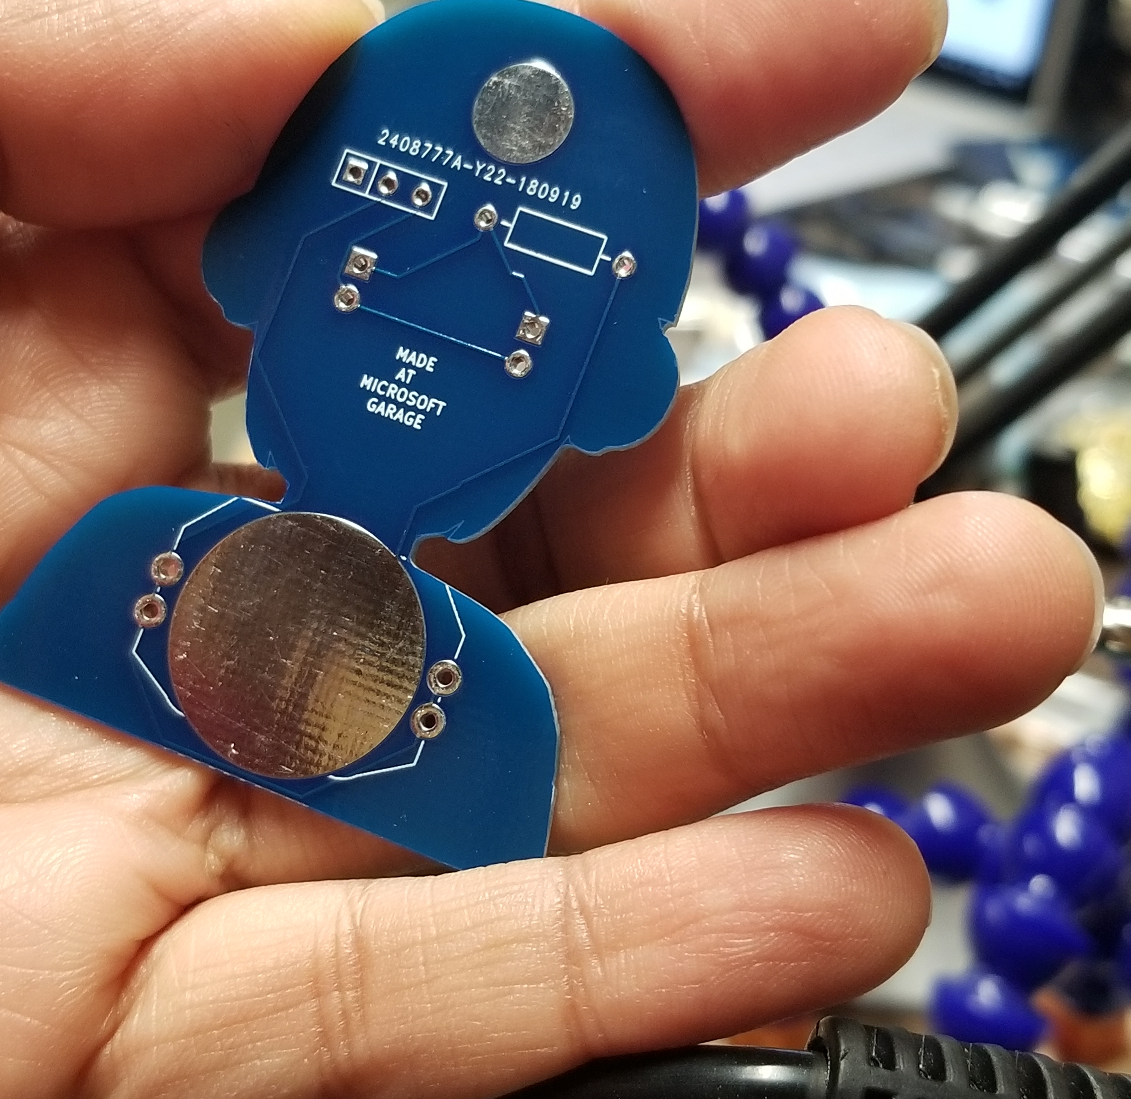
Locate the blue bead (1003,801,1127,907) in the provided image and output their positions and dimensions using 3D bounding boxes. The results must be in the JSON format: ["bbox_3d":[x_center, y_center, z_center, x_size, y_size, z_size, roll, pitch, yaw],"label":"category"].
[{"bbox_3d":[0.078,0.048,0.172,0.018,0.016,0.018,7,38,0],"label":"blue bead"}]

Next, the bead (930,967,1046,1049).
[{"bbox_3d":[0.067,0.074,0.175,0.018,0.016,0.018,7,38,0],"label":"bead"}]

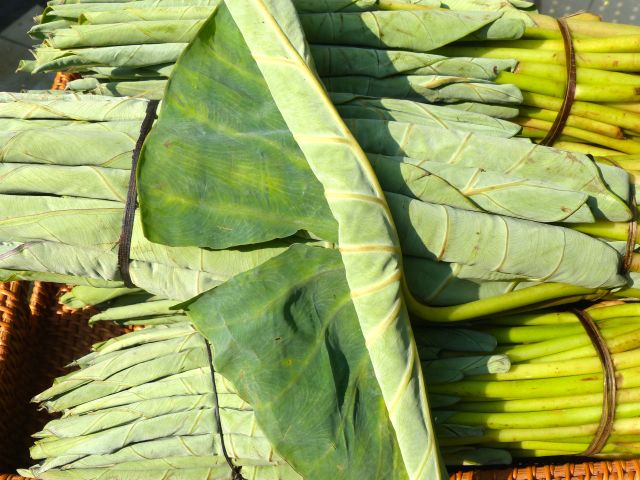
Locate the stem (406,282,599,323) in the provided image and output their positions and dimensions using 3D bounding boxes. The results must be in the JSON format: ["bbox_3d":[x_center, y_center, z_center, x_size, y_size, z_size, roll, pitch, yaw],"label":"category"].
[{"bbox_3d":[0.159,0.054,0.580,0.166,0.029,0.028,-3,58,-2],"label":"stem"}]

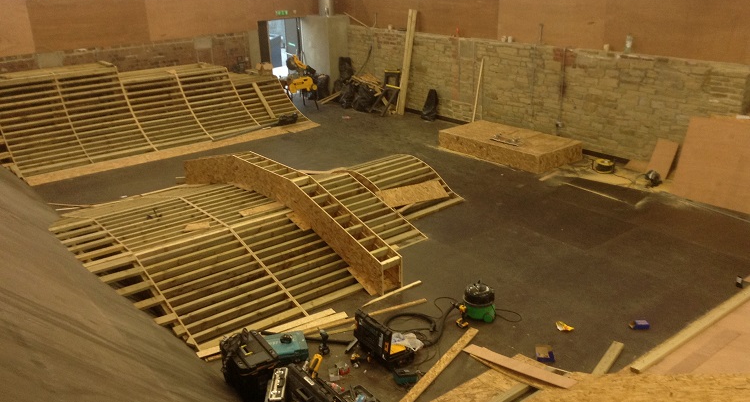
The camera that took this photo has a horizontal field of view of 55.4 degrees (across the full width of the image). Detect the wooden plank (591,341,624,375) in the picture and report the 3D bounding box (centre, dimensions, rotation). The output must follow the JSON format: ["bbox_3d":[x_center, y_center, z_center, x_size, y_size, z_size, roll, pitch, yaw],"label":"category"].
[{"bbox_3d":[2.196,1.507,6.705,0.095,0.046,0.775,10,19,31],"label":"wooden plank"}]

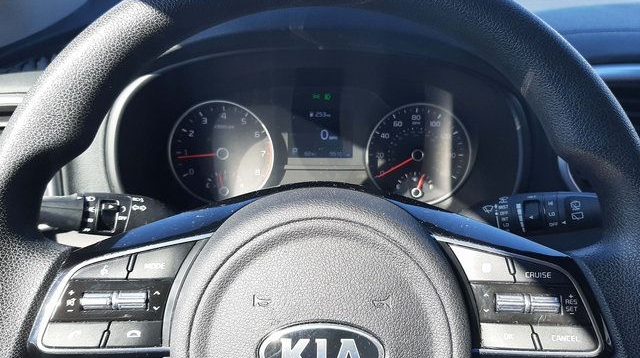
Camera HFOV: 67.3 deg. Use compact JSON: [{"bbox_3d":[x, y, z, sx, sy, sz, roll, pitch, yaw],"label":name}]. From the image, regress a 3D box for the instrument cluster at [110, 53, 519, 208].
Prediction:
[{"bbox_3d":[-0.003,-0.039,0.450,0.365,0.150,0.080,0,0,0],"label":"instrument cluster"}]

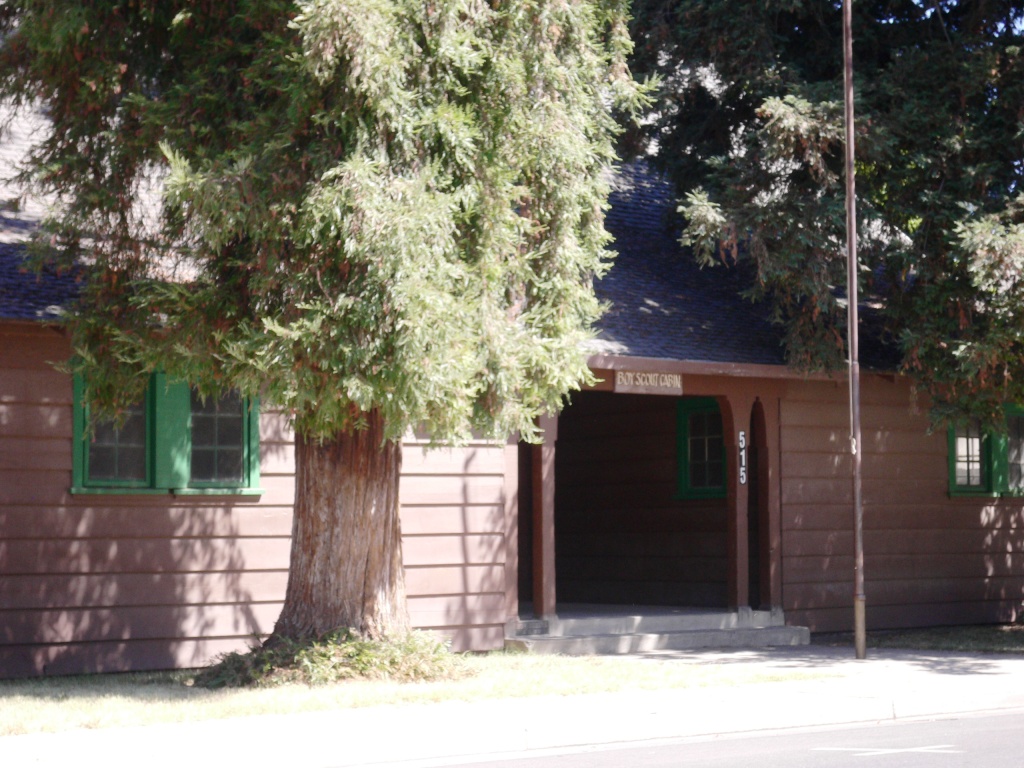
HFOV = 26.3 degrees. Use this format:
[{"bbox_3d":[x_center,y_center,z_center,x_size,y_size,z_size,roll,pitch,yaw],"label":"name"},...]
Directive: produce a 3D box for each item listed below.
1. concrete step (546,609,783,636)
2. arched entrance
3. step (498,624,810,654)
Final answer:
[{"bbox_3d":[1.399,2.292,20.961,3.048,0.162,0.350,2,-4,-38],"label":"concrete step"},{"bbox_3d":[2.377,1.194,21.695,0.307,2.107,0.170,2,-4,-38],"label":"arched entrance"},{"bbox_3d":[1.439,2.411,20.518,3.520,0.160,0.380,2,-4,-38],"label":"step"}]

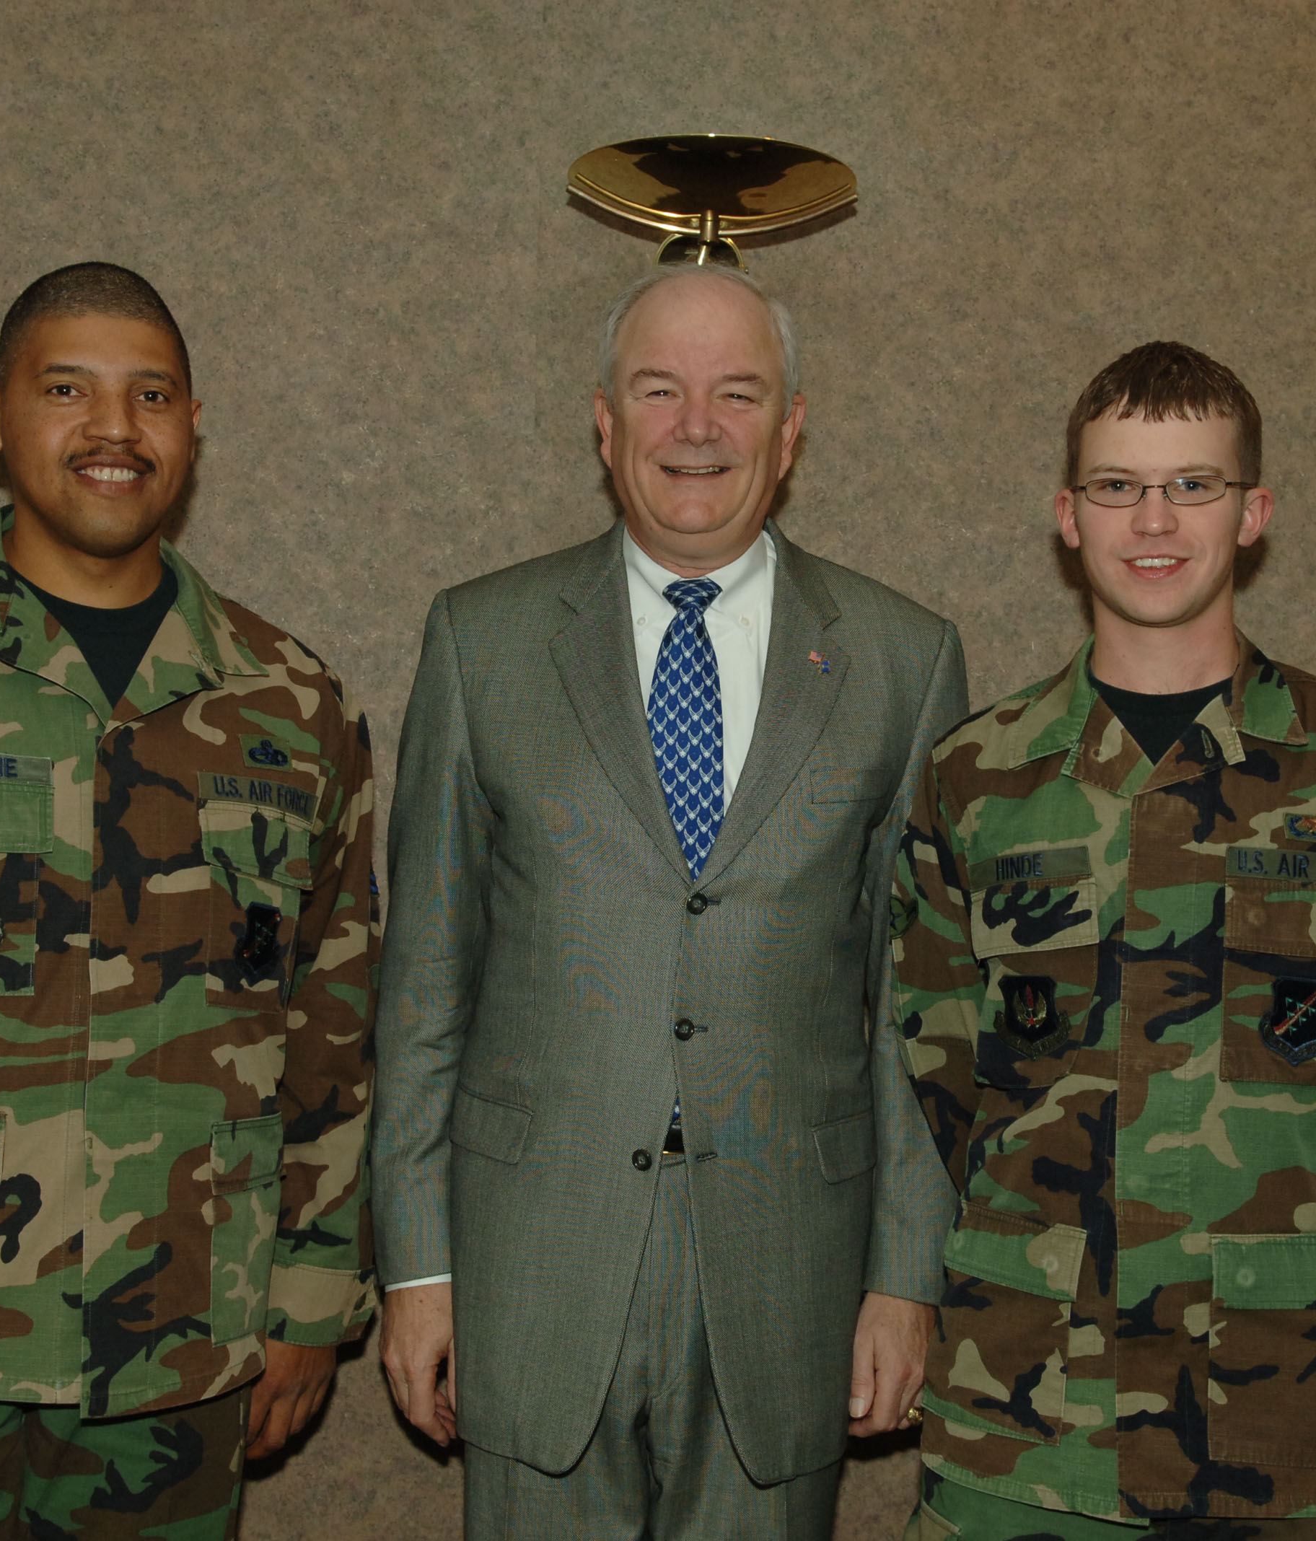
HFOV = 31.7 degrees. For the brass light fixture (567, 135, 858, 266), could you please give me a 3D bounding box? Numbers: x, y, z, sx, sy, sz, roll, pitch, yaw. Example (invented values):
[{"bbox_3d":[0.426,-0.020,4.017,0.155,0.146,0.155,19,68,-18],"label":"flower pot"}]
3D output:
[{"bbox_3d":[0.053,-0.556,2.390,0.300,0.135,0.310,1,1,4],"label":"brass light fixture"}]

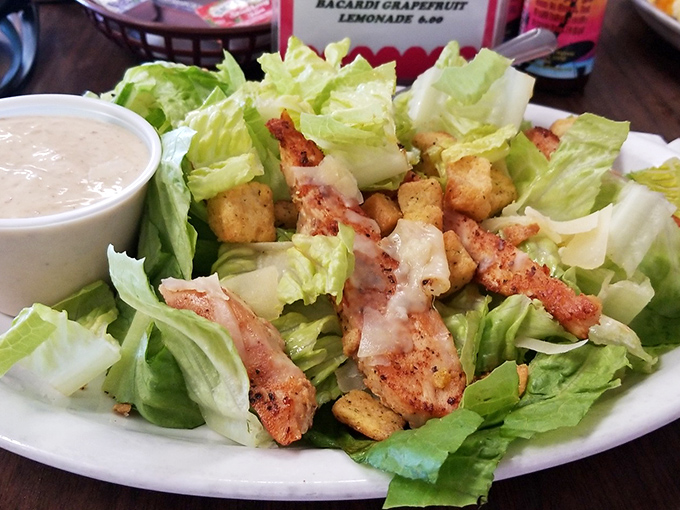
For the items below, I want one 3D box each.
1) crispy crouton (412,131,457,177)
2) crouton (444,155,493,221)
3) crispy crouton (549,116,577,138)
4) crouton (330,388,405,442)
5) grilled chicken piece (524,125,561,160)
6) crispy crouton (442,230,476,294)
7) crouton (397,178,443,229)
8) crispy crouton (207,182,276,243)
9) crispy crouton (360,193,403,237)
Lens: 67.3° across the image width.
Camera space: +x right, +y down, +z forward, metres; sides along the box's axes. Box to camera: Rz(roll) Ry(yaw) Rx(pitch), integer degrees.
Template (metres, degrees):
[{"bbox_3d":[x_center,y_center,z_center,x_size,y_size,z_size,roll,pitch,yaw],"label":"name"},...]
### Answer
[{"bbox_3d":[0.041,-0.043,0.220,0.018,0.015,0.015,0,40,0],"label":"crispy crouton"},{"bbox_3d":[0.051,-0.027,0.201,0.018,0.018,0.018,3,71,4],"label":"crouton"},{"bbox_3d":[0.122,-0.068,0.275,0.014,0.012,0.013,-7,41,-8],"label":"crispy crouton"},{"bbox_3d":[0.008,0.046,0.146,0.018,0.009,0.011,25,32,27],"label":"crouton"},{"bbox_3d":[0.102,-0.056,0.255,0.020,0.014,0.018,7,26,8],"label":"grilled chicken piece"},{"bbox_3d":[0.037,0.003,0.175,0.015,0.015,0.015,-29,48,-29],"label":"crispy crouton"},{"bbox_3d":[0.031,-0.018,0.198,0.017,0.016,0.016,0,38,0],"label":"crouton"},{"bbox_3d":[-0.035,-0.015,0.183,0.019,0.018,0.018,-10,23,-11],"label":"crispy crouton"},{"bbox_3d":[0.015,-0.015,0.194,0.013,0.014,0.013,24,46,26],"label":"crispy crouton"}]

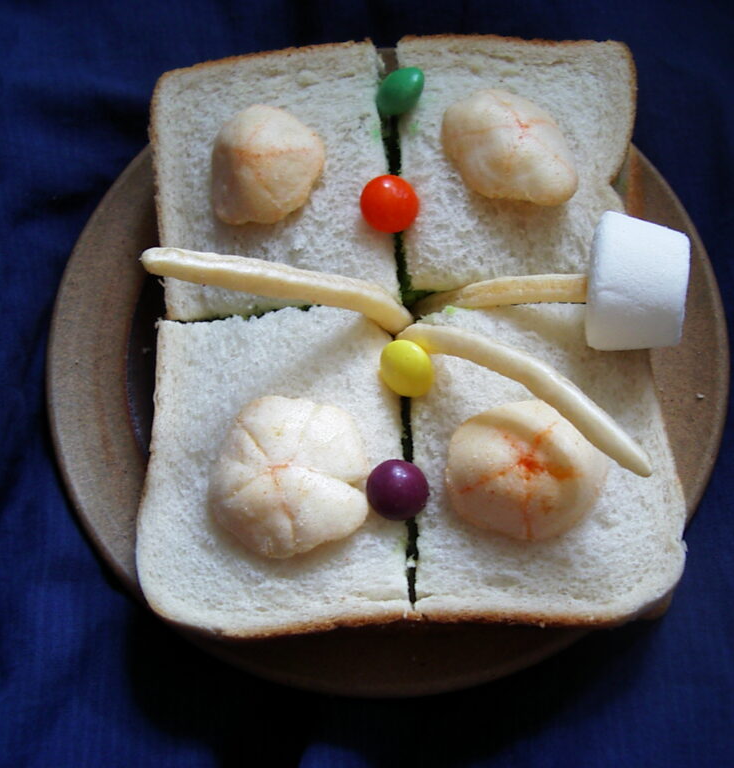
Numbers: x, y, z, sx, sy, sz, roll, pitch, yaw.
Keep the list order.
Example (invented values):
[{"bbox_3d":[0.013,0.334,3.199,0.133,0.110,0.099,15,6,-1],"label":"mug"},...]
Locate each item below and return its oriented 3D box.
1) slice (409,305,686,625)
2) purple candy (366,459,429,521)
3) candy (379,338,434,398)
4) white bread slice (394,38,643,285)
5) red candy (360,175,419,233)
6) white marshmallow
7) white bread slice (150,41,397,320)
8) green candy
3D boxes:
[{"bbox_3d":[0.037,0.018,0.245,0.056,0.014,0.069,-1,74,2],"label":"slice"},{"bbox_3d":[0.006,0.022,0.233,0.013,0.009,0.013,-1,74,2],"label":"purple candy"},{"bbox_3d":[0.008,-0.003,0.240,0.013,0.009,0.013,-8,98,24],"label":"candy"},{"bbox_3d":[0.037,-0.049,0.264,0.055,0.014,0.066,-1,74,2],"label":"white bread slice"},{"bbox_3d":[0.005,-0.040,0.251,0.013,0.009,0.013,-1,74,2],"label":"red candy"},{"bbox_3d":[0.057,-0.021,0.235,0.021,0.028,0.028,5,74,-7],"label":"white marshmallow"},{"bbox_3d":[-0.020,-0.047,0.267,0.056,0.014,0.067,-1,74,2],"label":"white bread slice"},{"bbox_3d":[0.008,-0.067,0.259,0.013,0.013,0.009,-44,105,0],"label":"green candy"}]

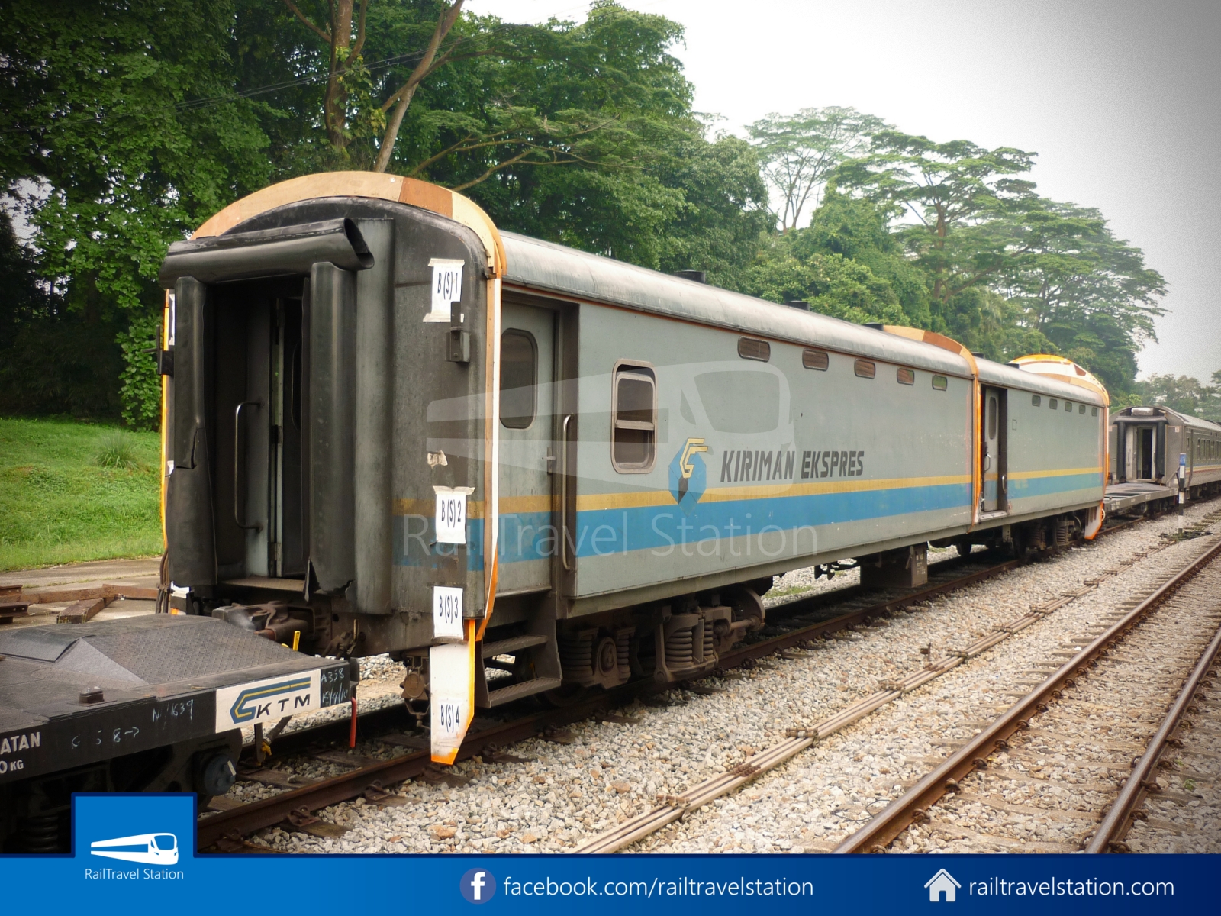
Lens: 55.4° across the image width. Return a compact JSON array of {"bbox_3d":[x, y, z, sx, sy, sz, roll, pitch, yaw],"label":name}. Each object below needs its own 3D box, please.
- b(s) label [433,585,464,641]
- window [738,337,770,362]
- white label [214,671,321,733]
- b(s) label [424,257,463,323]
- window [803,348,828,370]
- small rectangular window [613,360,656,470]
[{"bbox_3d":[-0.930,0.895,6.691,0.215,0.297,0.010,1,1,32],"label":"b(s) label"},{"bbox_3d":[1.181,-0.886,9.584,0.050,0.173,0.640,1,1,32],"label":"window"},{"bbox_3d":[-1.569,1.118,5.382,0.010,0.191,0.621,1,1,32],"label":"white label"},{"bbox_3d":[-0.960,-0.962,6.705,0.295,0.363,0.010,1,1,32],"label":"b(s) label"},{"bbox_3d":[1.885,-0.899,10.716,0.050,0.181,0.645,1,1,32],"label":"window"},{"bbox_3d":[0.154,-0.288,8.249,0.060,0.792,0.623,1,0,32],"label":"small rectangular window"}]

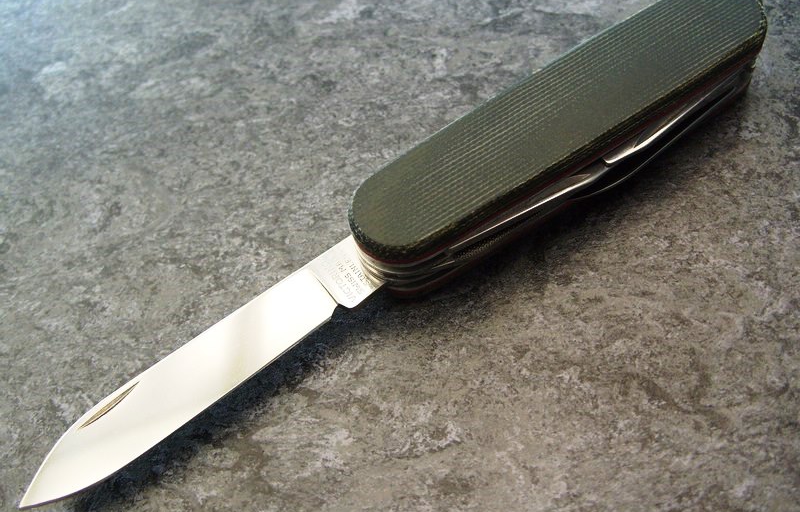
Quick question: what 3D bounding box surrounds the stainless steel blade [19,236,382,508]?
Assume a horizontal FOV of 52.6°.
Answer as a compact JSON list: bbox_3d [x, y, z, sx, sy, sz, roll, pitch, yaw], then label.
[{"bbox_3d":[-0.033,0.020,0.138,0.070,0.002,0.015,-34,50,-13],"label":"stainless steel blade"}]

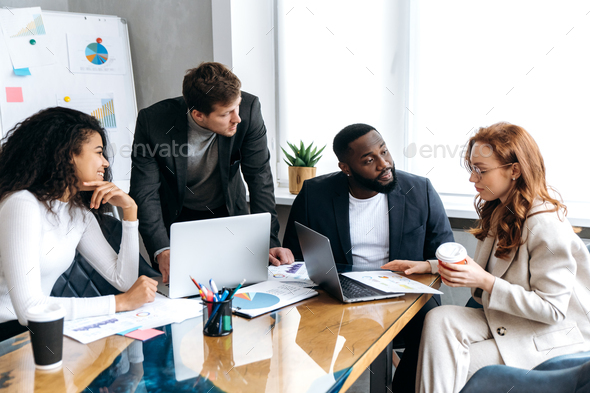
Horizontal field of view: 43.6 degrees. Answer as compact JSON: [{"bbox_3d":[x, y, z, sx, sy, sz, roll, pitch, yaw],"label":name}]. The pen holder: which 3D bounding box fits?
[{"bbox_3d":[-0.206,0.314,1.962,0.083,0.095,0.083,-1,9,0],"label":"pen holder"}]

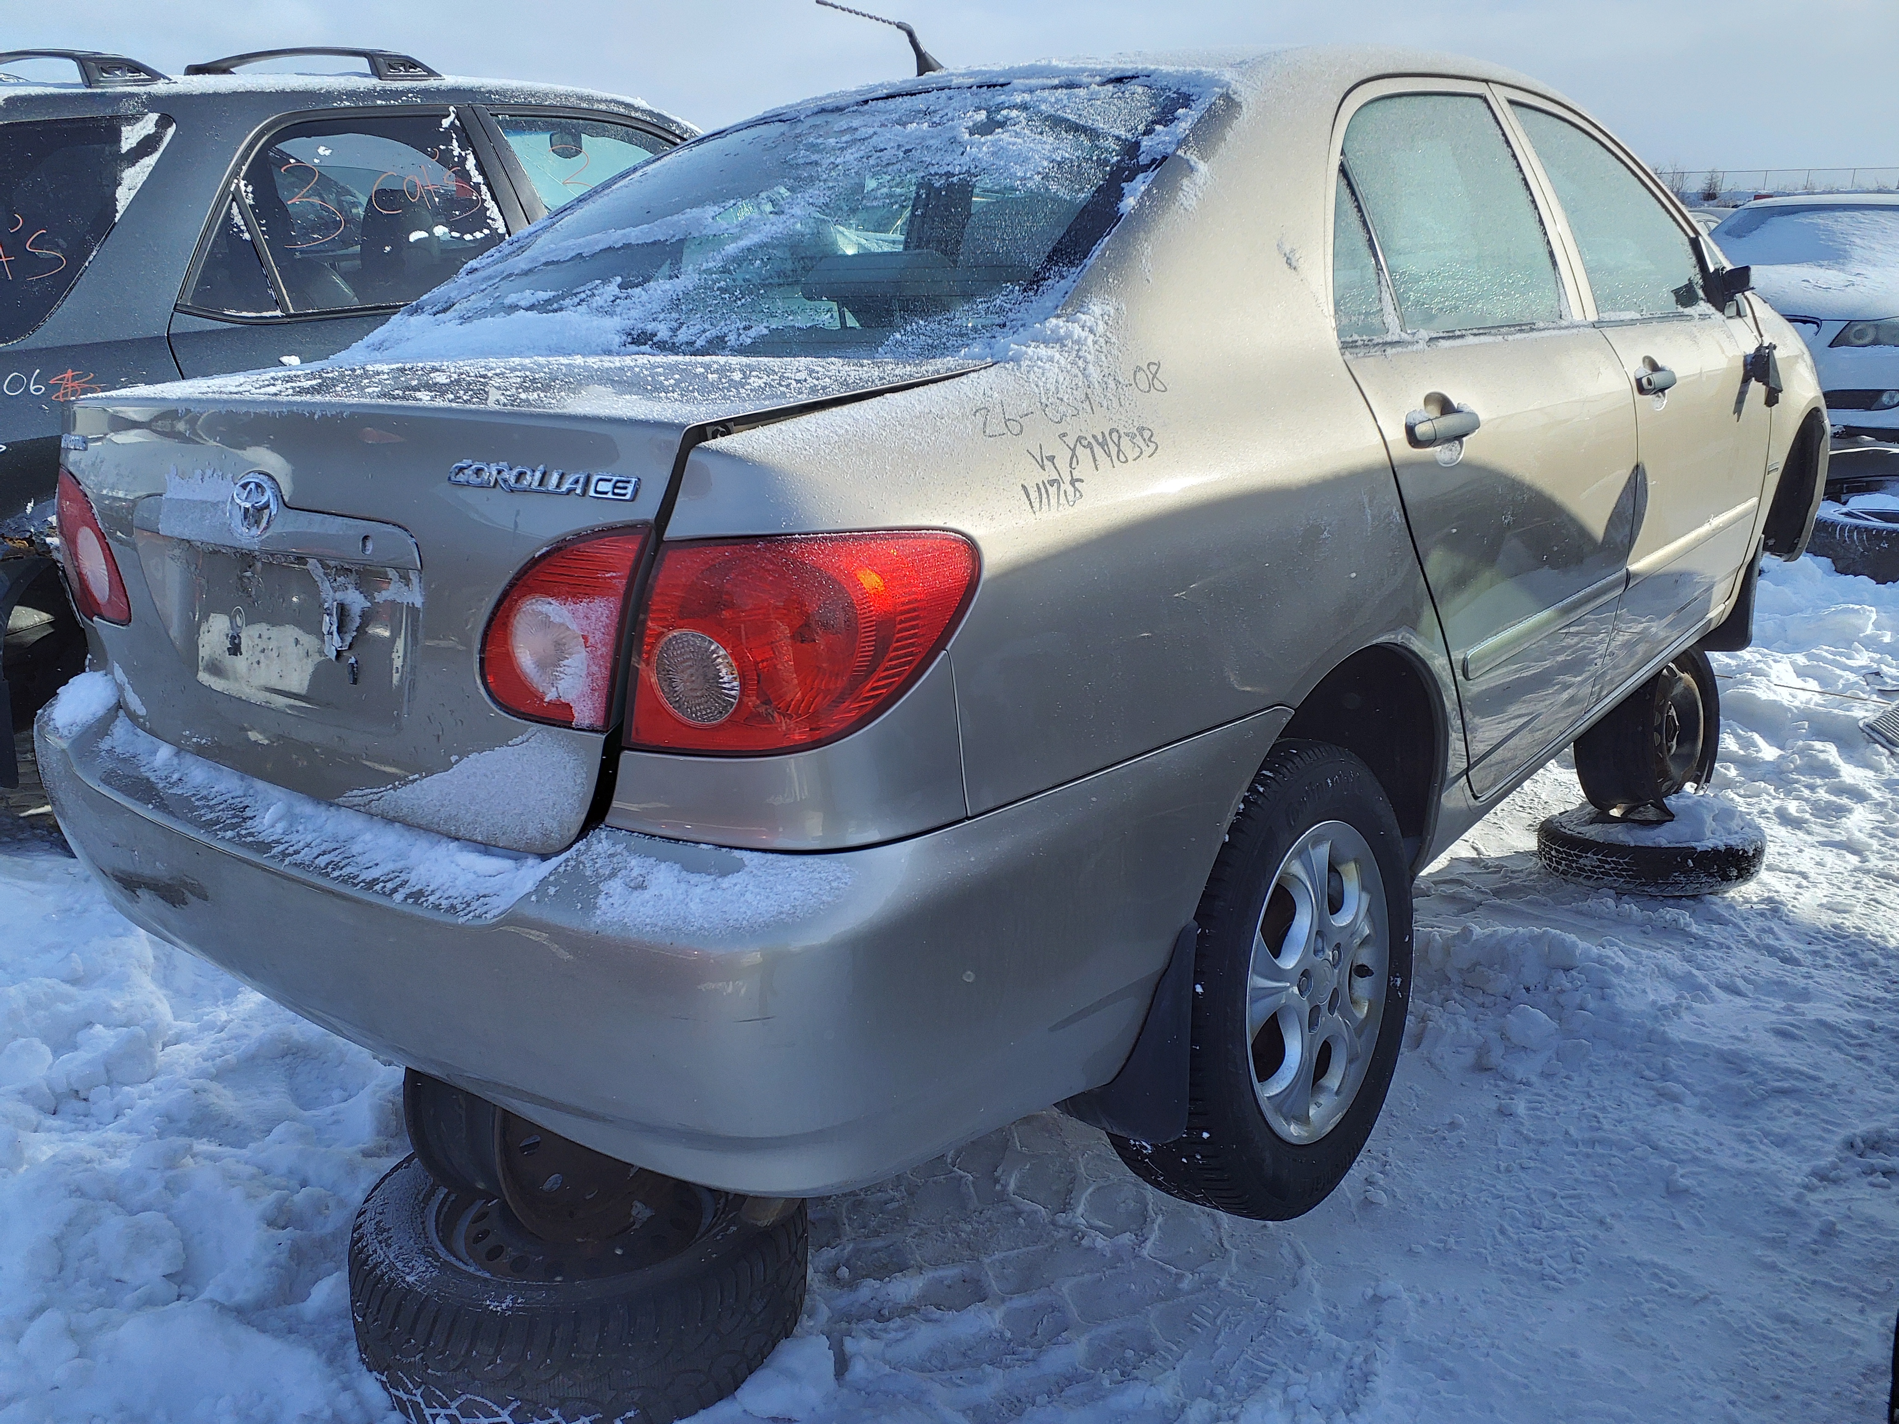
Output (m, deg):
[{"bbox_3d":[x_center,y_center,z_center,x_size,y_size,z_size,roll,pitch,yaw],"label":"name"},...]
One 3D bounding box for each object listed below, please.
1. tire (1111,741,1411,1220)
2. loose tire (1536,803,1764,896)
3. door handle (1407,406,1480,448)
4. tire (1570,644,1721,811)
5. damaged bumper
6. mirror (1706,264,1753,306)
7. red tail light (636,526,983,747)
[{"bbox_3d":[0.413,0.340,1.883,0.198,0.626,0.626,3,16,40],"label":"tire"},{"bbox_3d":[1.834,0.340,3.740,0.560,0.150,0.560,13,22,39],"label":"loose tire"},{"bbox_3d":[0.654,-0.380,1.883,0.050,0.047,0.225,9,20,40],"label":"door handle"},{"bbox_3d":[1.693,0.026,3.459,0.185,0.435,0.435,-1,12,45],"label":"tire"},{"bbox_3d":[-0.541,0.157,1.865,1.690,0.380,0.840,9,20,40],"label":"damaged bumper"},{"bbox_3d":[1.694,-0.922,3.104,0.115,0.095,0.095,9,20,40],"label":"mirror"},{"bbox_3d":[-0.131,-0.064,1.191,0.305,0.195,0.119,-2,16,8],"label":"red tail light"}]

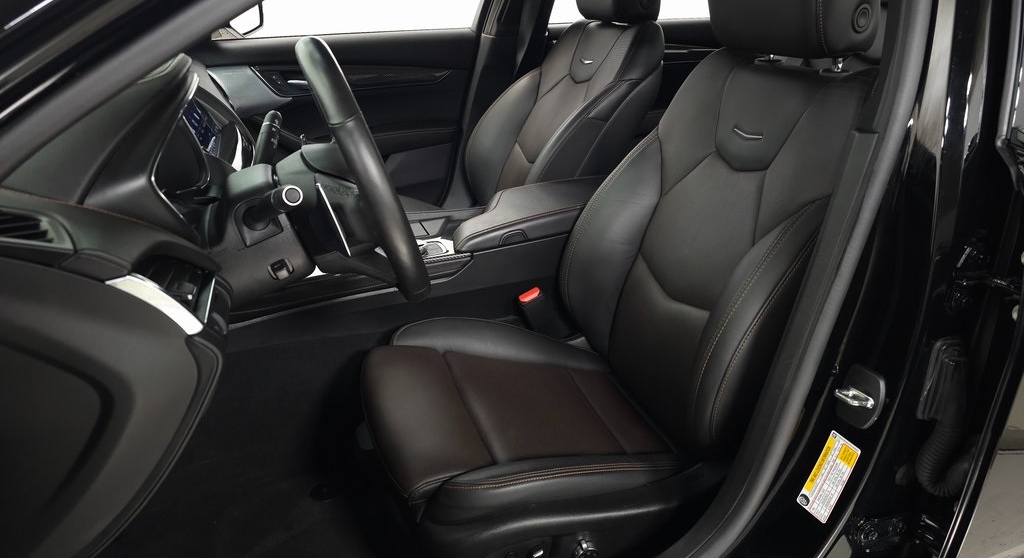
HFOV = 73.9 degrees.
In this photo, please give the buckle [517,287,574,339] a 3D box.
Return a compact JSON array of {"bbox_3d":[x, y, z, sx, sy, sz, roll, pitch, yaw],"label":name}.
[{"bbox_3d":[0.068,0.068,1.335,0.055,0.125,0.035,-35,30,-3],"label":"buckle"}]

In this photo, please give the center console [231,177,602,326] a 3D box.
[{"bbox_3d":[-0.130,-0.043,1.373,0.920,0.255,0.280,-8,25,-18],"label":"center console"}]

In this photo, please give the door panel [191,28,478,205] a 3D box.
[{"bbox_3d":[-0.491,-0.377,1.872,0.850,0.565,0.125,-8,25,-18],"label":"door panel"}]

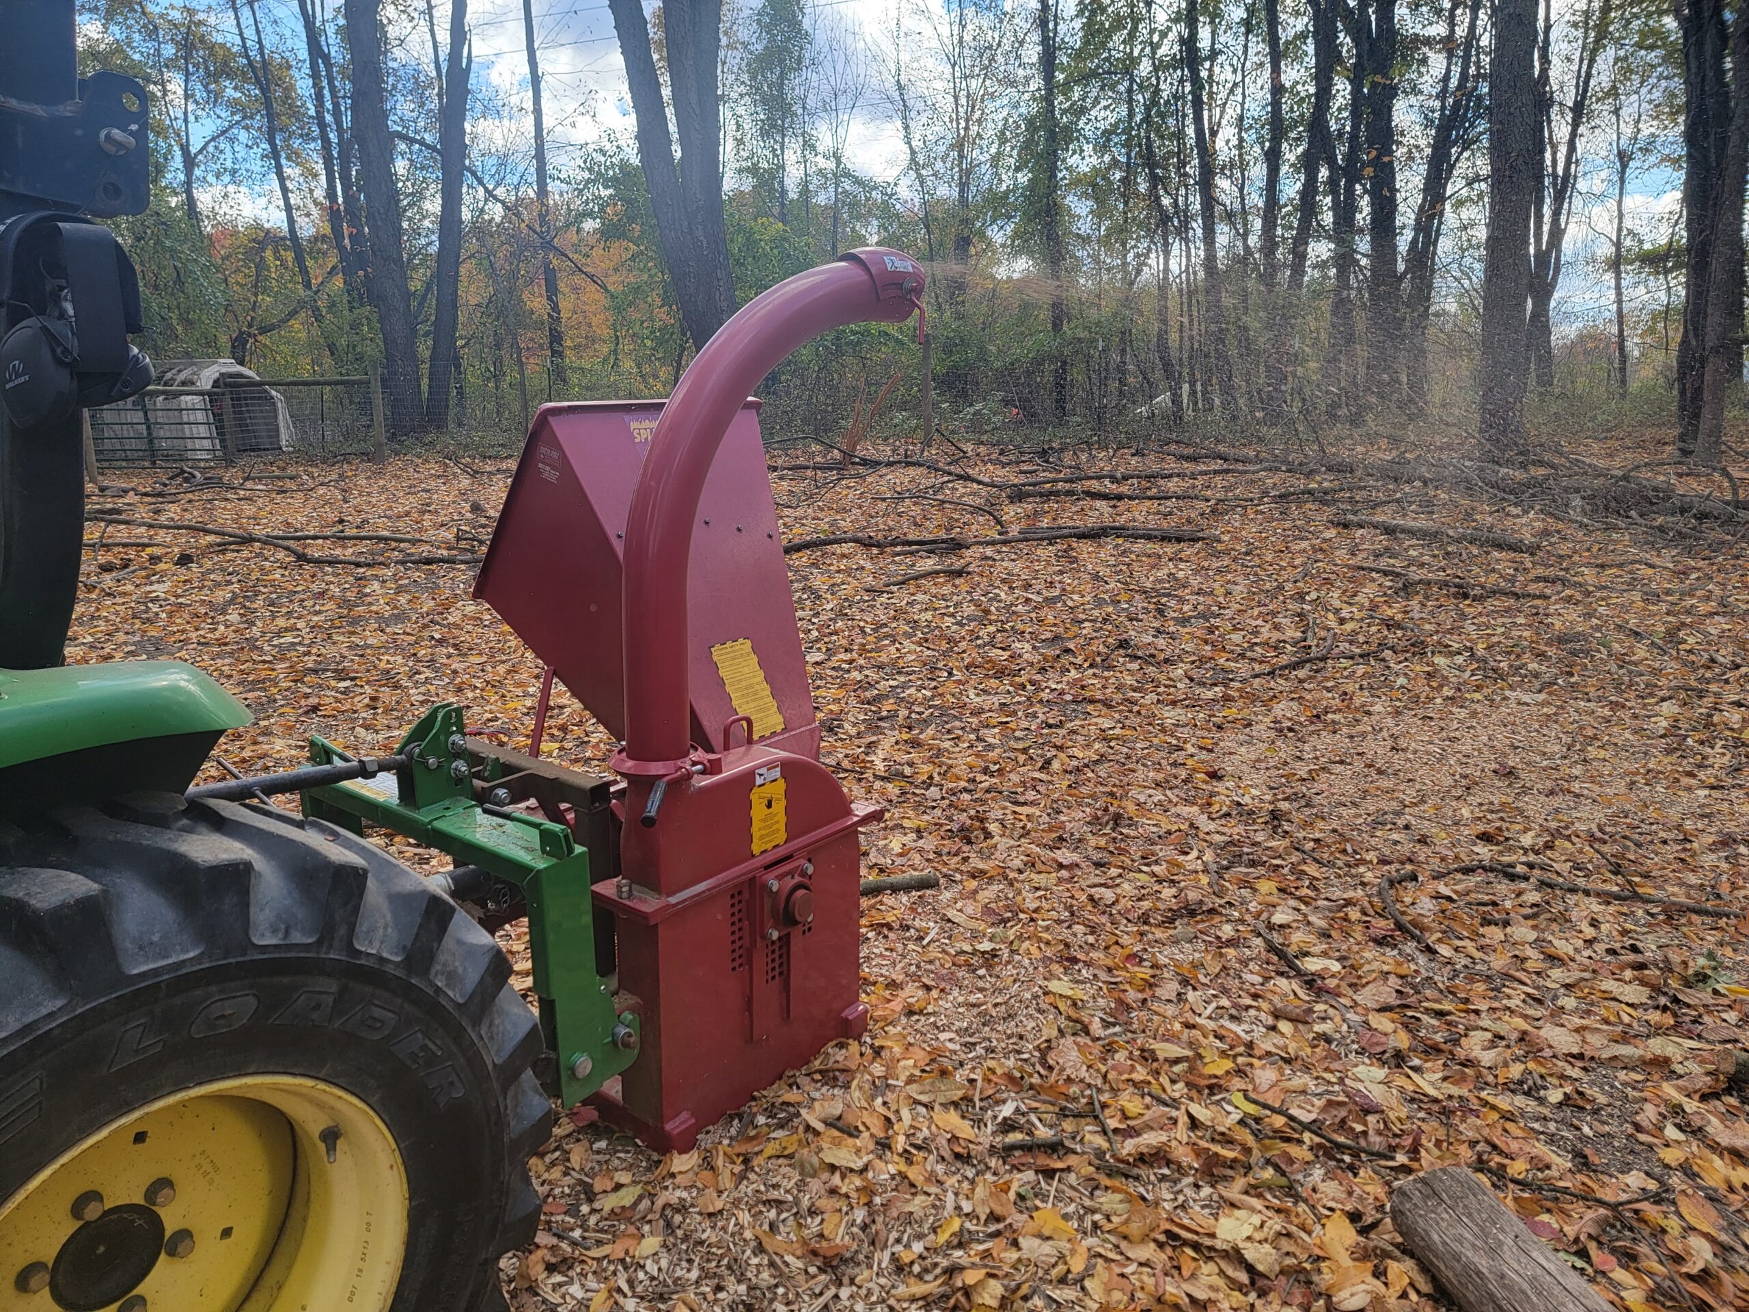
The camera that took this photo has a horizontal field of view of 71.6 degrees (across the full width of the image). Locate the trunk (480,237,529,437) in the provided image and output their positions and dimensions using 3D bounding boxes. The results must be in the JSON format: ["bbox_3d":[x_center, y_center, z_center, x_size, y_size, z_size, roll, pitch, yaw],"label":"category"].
[{"bbox_3d":[-6.494,-5.385,20.860,0.888,3.466,0.400,0,14,0],"label":"trunk"}]

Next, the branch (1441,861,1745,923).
[{"bbox_3d":[2.022,0.647,3.440,0.718,0.045,0.118,6,15,21],"label":"branch"}]

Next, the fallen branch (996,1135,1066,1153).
[{"bbox_3d":[0.302,0.925,2.311,0.140,0.028,0.026,-2,14,-11],"label":"fallen branch"}]

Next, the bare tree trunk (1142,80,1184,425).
[{"bbox_3d":[5.099,-7.032,21.424,0.380,5.829,0.342,-7,14,2],"label":"bare tree trunk"}]

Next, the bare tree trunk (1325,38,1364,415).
[{"bbox_3d":[9.023,-8.071,23.220,0.550,6.853,0.495,-4,14,1],"label":"bare tree trunk"}]

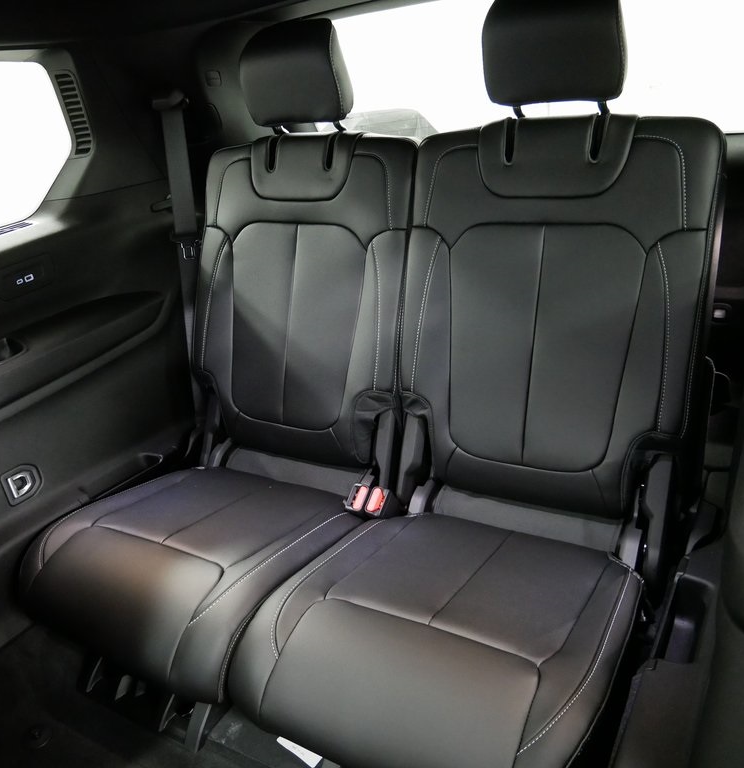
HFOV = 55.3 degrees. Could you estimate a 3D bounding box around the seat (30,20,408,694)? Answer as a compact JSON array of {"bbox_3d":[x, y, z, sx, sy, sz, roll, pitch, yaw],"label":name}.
[{"bbox_3d":[-0.229,-0.126,1.183,0.455,0.887,0.767,8,25,30],"label":"seat"}]

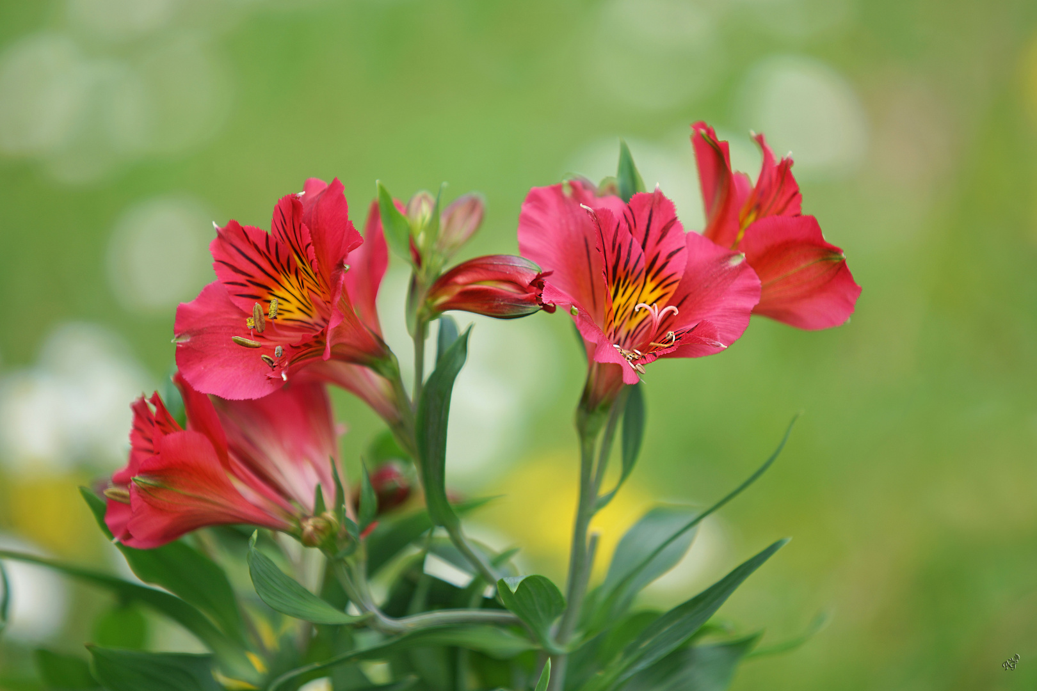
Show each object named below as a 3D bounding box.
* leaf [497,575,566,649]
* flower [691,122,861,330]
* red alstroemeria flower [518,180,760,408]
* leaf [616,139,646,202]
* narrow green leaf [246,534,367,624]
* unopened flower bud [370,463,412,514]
[{"bbox_3d":[0.003,0.067,1.450,0.017,0.018,0.012,-6,9,15],"label":"leaf"},{"bbox_3d":[0.064,-0.029,1.425,0.046,0.052,0.048,-4,11,-21],"label":"flower"},{"bbox_3d":[0.029,-0.013,1.400,0.058,0.055,0.048,-4,10,-21],"label":"red alstroemeria flower"},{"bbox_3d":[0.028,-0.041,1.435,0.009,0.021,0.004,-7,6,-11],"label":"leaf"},{"bbox_3d":[-0.053,0.060,1.385,0.035,0.013,0.009,35,-30,0],"label":"narrow green leaf"},{"bbox_3d":[-0.034,0.038,1.540,0.011,0.013,0.011,-12,6,0],"label":"unopened flower bud"}]

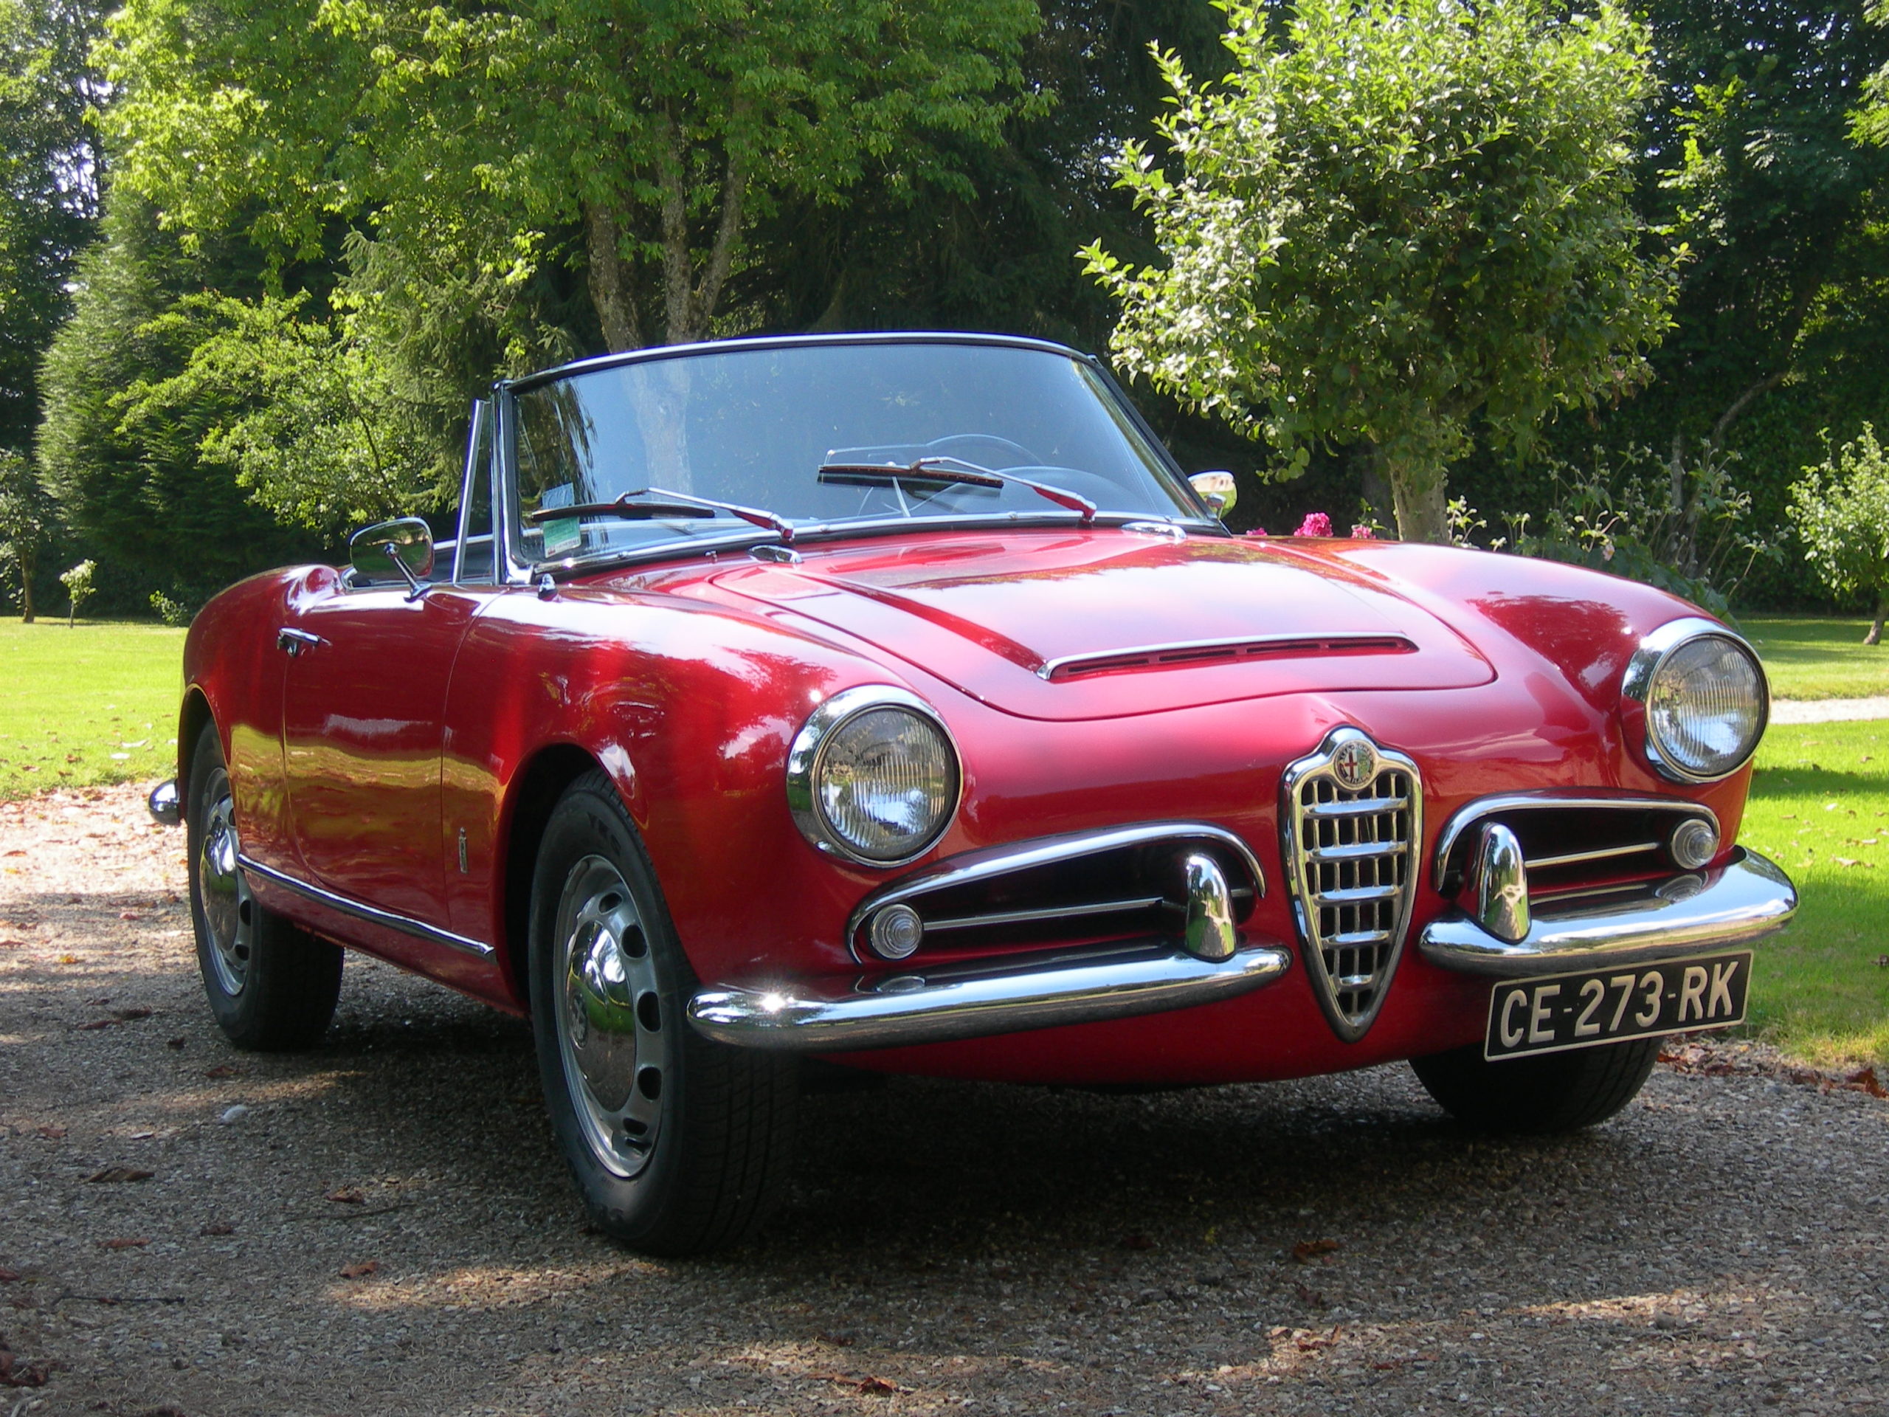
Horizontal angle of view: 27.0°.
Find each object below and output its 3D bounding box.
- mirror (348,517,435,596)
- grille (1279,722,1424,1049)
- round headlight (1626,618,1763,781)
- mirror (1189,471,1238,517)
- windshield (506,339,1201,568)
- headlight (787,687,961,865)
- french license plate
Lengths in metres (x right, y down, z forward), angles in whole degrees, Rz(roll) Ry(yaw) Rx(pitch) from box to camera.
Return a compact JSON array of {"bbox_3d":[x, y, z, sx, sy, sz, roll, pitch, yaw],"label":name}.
[{"bbox_3d":[-0.826,-0.226,5.887,0.130,0.122,0.085,-4,4,-3],"label":"mirror"},{"bbox_3d":[0.484,0.211,4.678,0.182,0.380,0.085,-5,7,-23],"label":"grille"},{"bbox_3d":[0.945,-0.010,4.983,0.205,0.206,0.100,-5,4,-23],"label":"round headlight"},{"bbox_3d":[0.451,-0.331,6.426,0.127,0.122,0.085,-7,5,-43],"label":"mirror"},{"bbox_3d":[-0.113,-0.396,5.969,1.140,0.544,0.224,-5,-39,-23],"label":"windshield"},{"bbox_3d":[-0.082,0.077,4.550,0.205,0.206,0.100,-5,4,-23],"label":"headlight"},{"bbox_3d":[0.856,0.375,4.968,0.453,0.100,0.012,-4,14,-35],"label":"french license plate"}]

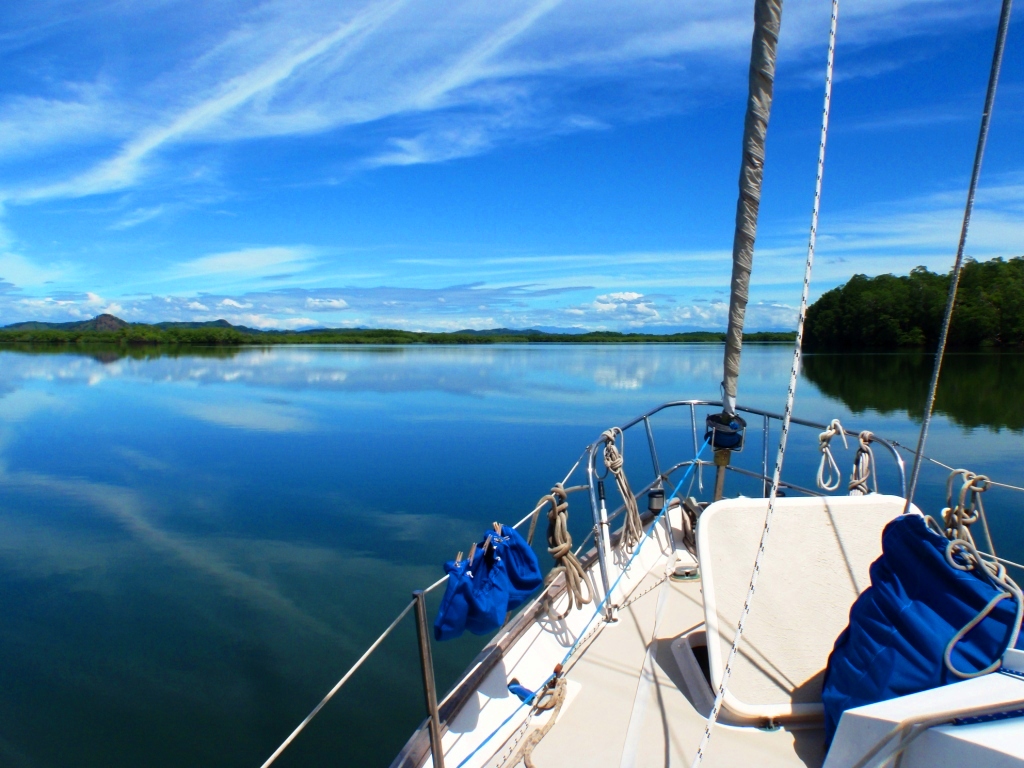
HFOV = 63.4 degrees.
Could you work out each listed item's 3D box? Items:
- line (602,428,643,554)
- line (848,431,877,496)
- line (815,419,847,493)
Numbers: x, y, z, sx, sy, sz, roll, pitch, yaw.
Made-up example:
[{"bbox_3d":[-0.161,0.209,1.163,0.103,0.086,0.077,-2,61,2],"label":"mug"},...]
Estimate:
[{"bbox_3d":[0.515,0.504,3.880,0.190,0.590,0.160,0,3,0],"label":"line"},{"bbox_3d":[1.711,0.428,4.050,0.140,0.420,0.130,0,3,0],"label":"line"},{"bbox_3d":[1.620,0.357,4.200,0.150,0.360,0.130,0,3,0],"label":"line"}]

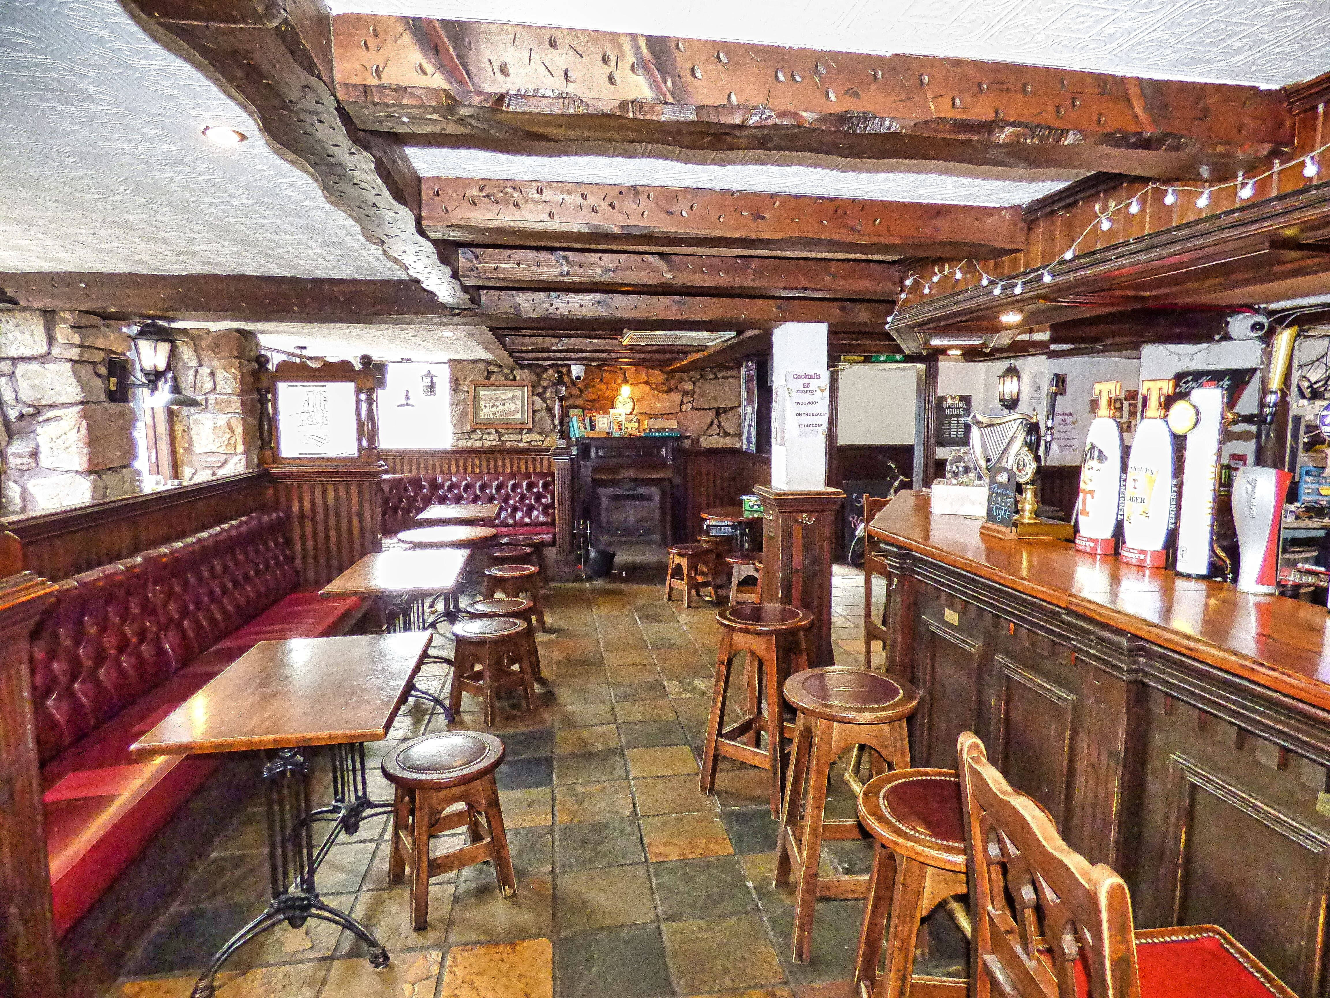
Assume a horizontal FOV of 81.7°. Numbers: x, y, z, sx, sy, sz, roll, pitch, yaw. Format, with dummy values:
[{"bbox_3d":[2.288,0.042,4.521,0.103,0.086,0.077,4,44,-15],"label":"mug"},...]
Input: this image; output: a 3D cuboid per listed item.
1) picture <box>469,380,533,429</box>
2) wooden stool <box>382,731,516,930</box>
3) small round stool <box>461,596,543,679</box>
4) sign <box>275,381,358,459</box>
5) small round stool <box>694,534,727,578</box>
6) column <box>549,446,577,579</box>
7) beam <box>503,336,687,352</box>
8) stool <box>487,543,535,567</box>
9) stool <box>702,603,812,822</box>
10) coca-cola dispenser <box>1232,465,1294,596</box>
[{"bbox_3d":[-1.606,-0.920,7.515,0.600,0.461,0.035,-1,6,-8],"label":"picture"},{"bbox_3d":[-0.703,1.048,2.490,0.380,0.455,0.380,0,6,0],"label":"wooden stool"},{"bbox_3d":[-0.973,0.849,4.551,0.410,0.451,0.410,0,6,0],"label":"small round stool"},{"bbox_3d":[-2.097,-0.476,4.646,0.460,0.466,0.040,-1,6,-8],"label":"sign"},{"bbox_3d":[0.494,0.582,7.112,0.410,0.451,0.410,-1,6,-8],"label":"small round stool"},{"bbox_3d":[-0.951,0.122,7.303,0.250,1.265,0.250,-1,6,-8],"label":"column"},{"bbox_3d":[-0.434,-1.127,5.507,1.389,0.134,0.169,-1,6,-8],"label":"beam"},{"bbox_3d":[-1.262,0.643,6.283,0.380,0.455,0.380,6,8,43],"label":"stool"},{"bbox_3d":[0.406,0.836,3.145,0.390,0.732,0.390,5,8,40],"label":"stool"},{"bbox_3d":[1.592,0.079,2.047,0.145,0.327,0.145,-3,7,-28],"label":"coca-cola dispenser"}]

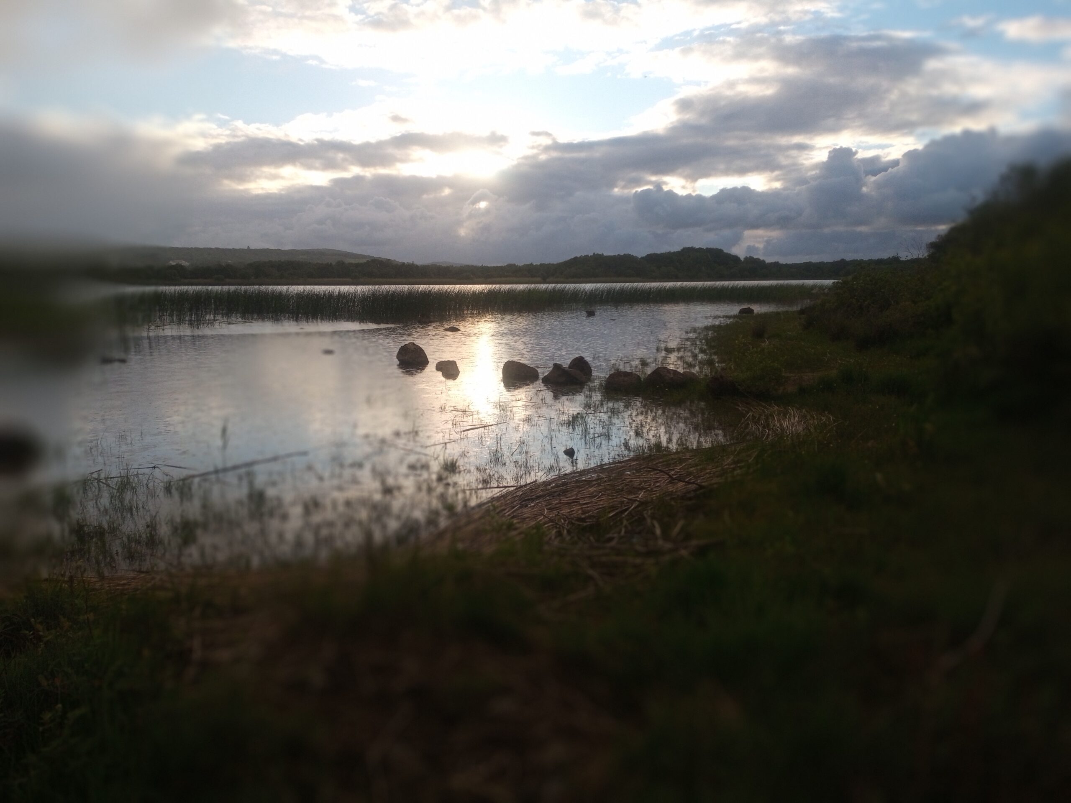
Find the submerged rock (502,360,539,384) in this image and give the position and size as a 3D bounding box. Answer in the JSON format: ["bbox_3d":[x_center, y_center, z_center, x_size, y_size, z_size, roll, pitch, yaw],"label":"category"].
[{"bbox_3d":[-0.271,-0.575,15.974,0.680,0.364,0.535,0,8,-1],"label":"submerged rock"}]

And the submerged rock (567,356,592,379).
[{"bbox_3d":[0.841,-0.642,16.256,0.472,0.412,0.373,0,8,3],"label":"submerged rock"}]

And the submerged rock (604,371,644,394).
[{"bbox_3d":[1.493,-0.366,14.633,0.651,0.316,0.512,1,8,6],"label":"submerged rock"}]

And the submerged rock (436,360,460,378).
[{"bbox_3d":[-1.650,-0.605,16.319,0.458,0.337,0.362,-1,8,-6],"label":"submerged rock"}]

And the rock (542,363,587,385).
[{"bbox_3d":[0.527,-0.512,15.577,0.829,0.347,0.649,0,8,2],"label":"rock"}]

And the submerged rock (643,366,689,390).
[{"bbox_3d":[2.238,-0.432,14.876,0.777,0.373,0.609,1,8,9],"label":"submerged rock"}]

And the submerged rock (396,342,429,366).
[{"bbox_3d":[-2.732,-1.079,19.202,0.725,0.474,0.571,-1,8,-8],"label":"submerged rock"}]

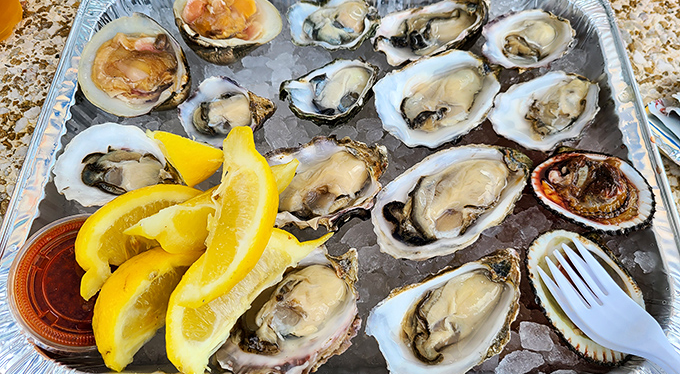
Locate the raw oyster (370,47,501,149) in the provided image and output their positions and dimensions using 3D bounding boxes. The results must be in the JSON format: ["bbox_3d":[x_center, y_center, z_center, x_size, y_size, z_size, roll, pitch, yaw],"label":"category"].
[{"bbox_3d":[0.056,-0.047,0.297,0.079,0.024,0.059,-28,64,-15],"label":"raw oyster"}]

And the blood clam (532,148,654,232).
[{"bbox_3d":[0.124,0.006,0.261,0.059,0.024,0.045,10,61,5],"label":"blood clam"}]

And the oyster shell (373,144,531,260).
[{"bbox_3d":[0.058,0.010,0.266,0.093,0.025,0.048,-29,65,-15],"label":"oyster shell"}]

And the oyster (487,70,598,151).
[{"bbox_3d":[0.119,-0.041,0.292,0.070,0.022,0.043,-26,64,-14],"label":"oyster"}]

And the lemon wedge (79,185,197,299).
[{"bbox_3d":[-0.099,0.020,0.243,0.032,0.024,0.074,43,67,6],"label":"lemon wedge"}]

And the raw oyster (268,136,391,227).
[{"bbox_3d":[-0.007,0.002,0.270,0.073,0.025,0.055,-16,62,-9],"label":"raw oyster"}]

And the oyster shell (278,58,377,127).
[{"bbox_3d":[-0.002,-0.052,0.298,0.060,0.021,0.042,-26,64,-14],"label":"oyster shell"}]

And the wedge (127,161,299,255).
[{"bbox_3d":[-0.060,0.011,0.232,0.082,0.028,0.030,-23,63,-13],"label":"wedge"}]

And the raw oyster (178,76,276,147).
[{"bbox_3d":[-0.061,-0.038,0.287,0.053,0.022,0.044,1,66,1],"label":"raw oyster"}]

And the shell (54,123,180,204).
[{"bbox_3d":[-0.114,-0.006,0.273,0.071,0.022,0.051,13,61,7],"label":"shell"}]

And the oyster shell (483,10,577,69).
[{"bbox_3d":[0.113,-0.087,0.316,0.055,0.022,0.045,-12,64,-6],"label":"oyster shell"}]

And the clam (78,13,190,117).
[{"bbox_3d":[-0.116,-0.066,0.300,0.060,0.030,0.069,-16,69,-6],"label":"clam"}]

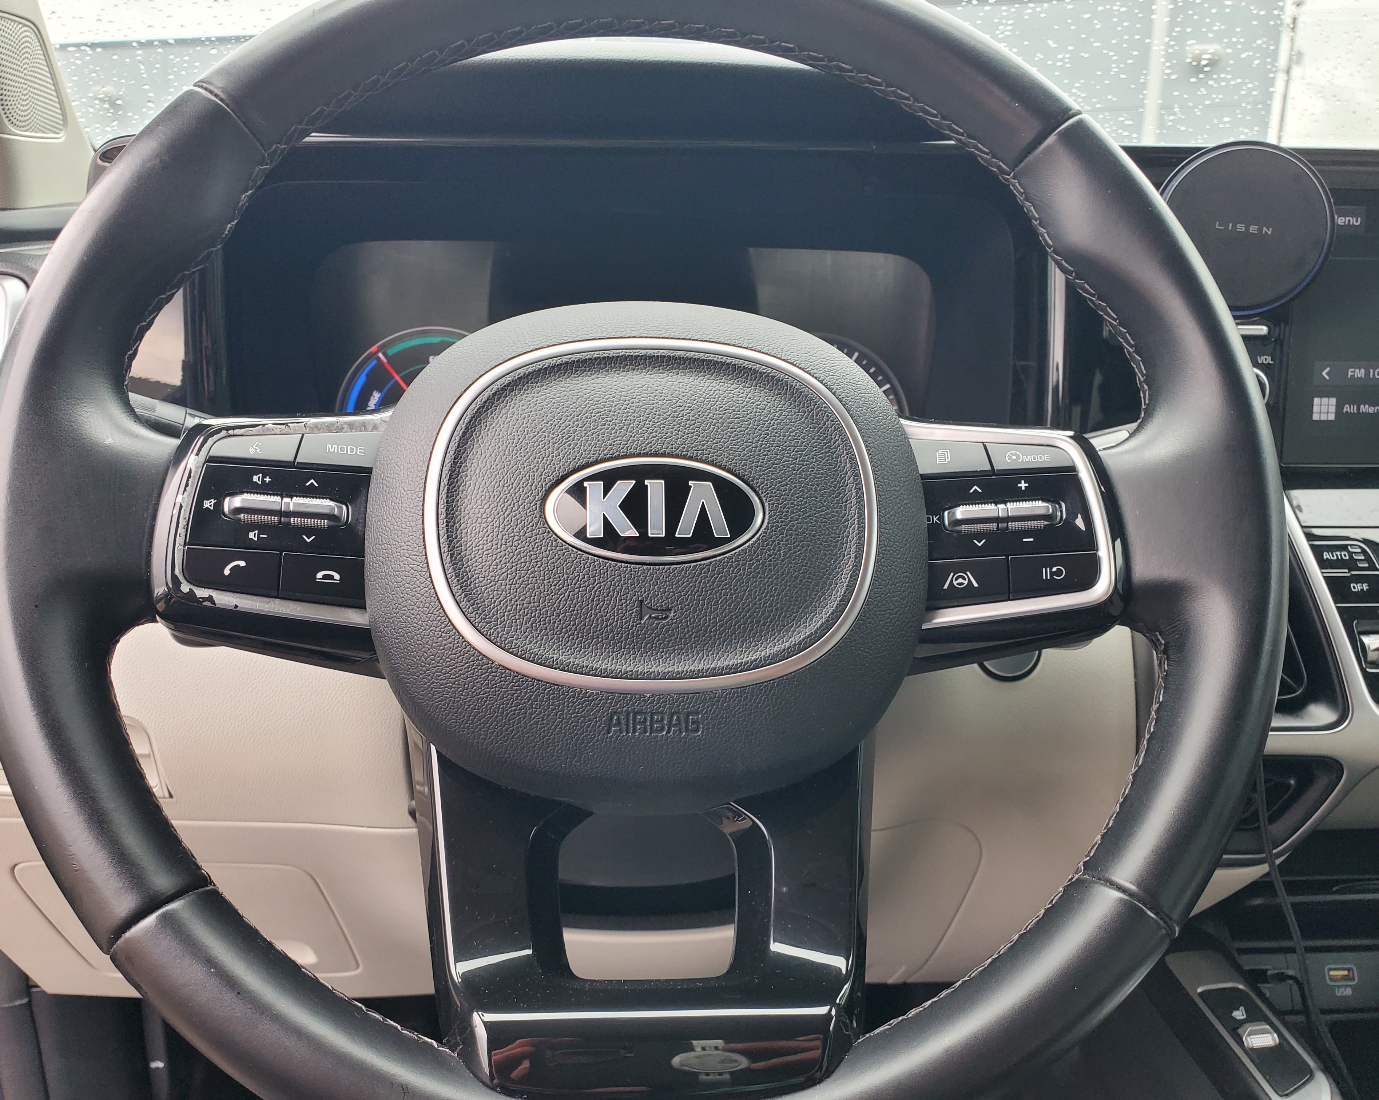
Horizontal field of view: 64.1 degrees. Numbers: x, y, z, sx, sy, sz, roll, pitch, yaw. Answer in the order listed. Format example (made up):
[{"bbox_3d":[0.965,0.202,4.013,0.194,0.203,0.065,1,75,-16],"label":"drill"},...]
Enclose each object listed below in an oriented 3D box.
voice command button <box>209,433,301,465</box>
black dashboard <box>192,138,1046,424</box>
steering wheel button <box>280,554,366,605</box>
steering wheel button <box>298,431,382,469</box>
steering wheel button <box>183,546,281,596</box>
[{"bbox_3d":[-0.125,-0.029,0.319,0.026,0.009,0.005,3,-22,-4],"label":"voice command button"},{"bbox_3d":[-0.030,-0.111,0.485,0.355,0.130,0.060,-1,6,-3],"label":"black dashboard"},{"bbox_3d":[-0.104,0.009,0.312,0.024,0.013,0.005,3,-12,-4],"label":"steering wheel button"},{"bbox_3d":[-0.102,-0.029,0.320,0.025,0.010,0.005,3,-22,-4],"label":"steering wheel button"},{"bbox_3d":[-0.129,0.006,0.311,0.027,0.013,0.005,3,-12,-4],"label":"steering wheel button"}]

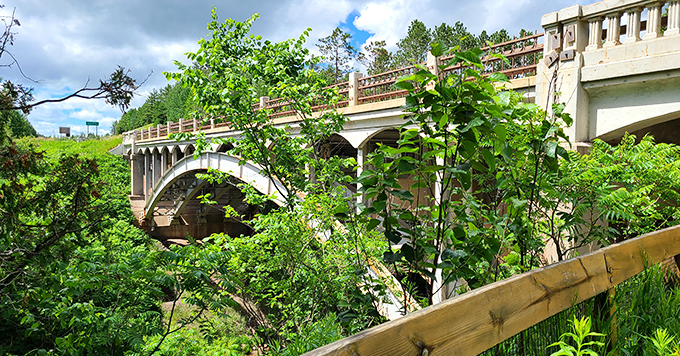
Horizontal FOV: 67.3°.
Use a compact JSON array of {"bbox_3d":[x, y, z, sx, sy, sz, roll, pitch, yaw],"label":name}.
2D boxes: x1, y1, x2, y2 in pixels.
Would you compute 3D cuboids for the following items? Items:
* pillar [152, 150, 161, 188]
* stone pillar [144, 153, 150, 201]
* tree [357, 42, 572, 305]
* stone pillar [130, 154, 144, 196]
[{"bbox_3d":[-15.556,-0.618,43.200,0.450,3.200,0.400,-1,3,-31],"label":"pillar"},{"bbox_3d":[-17.340,-0.135,46.100,0.450,4.400,0.400,-1,3,-31],"label":"stone pillar"},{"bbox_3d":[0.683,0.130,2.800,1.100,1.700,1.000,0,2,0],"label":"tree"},{"bbox_3d":[-19.410,-0.336,49.000,0.950,3.900,1.200,-1,3,-31],"label":"stone pillar"}]

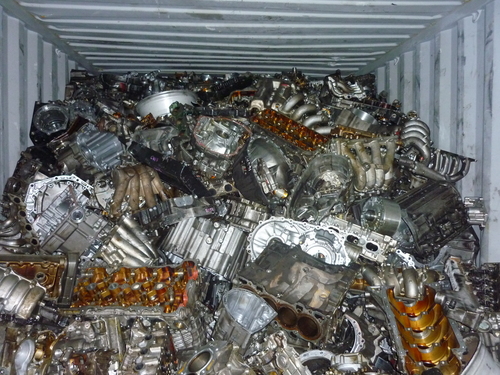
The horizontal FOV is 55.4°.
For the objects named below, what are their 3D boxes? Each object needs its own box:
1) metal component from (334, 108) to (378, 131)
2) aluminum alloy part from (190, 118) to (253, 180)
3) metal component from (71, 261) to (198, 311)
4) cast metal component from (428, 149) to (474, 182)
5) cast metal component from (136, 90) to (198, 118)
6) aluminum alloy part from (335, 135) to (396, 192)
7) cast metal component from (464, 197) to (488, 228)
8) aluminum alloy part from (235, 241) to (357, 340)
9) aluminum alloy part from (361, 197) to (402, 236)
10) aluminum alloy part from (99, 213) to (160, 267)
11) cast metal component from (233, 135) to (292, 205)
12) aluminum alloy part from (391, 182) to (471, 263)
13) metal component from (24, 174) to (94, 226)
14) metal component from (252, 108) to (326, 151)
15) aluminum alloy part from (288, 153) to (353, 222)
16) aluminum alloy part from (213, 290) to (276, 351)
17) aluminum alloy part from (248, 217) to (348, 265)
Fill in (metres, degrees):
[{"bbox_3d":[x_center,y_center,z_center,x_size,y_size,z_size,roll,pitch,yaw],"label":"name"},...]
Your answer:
[{"bbox_3d":[0.677,-0.432,3.030,0.270,0.130,0.180,5,18,-5],"label":"metal component"},{"bbox_3d":[-0.165,-0.212,2.660,0.320,0.300,0.250,-1,-28,3],"label":"aluminum alloy part"},{"bbox_3d":[-0.419,0.367,1.800,0.460,0.110,0.190,0,39,-4],"label":"metal component"},{"bbox_3d":[1.028,-0.117,2.420,0.240,0.150,0.120,11,-6,15],"label":"cast metal component"},{"bbox_3d":[-0.558,-0.581,3.300,0.400,0.150,0.380,-12,30,1],"label":"cast metal component"},{"bbox_3d":[0.635,-0.132,2.620,0.340,0.310,0.140,2,-25,-2],"label":"aluminum alloy part"},{"bbox_3d":[1.083,0.120,2.290,0.125,0.150,0.130,4,3,17],"label":"cast metal component"},{"bbox_3d":[0.171,0.381,1.799,0.359,0.149,0.269,18,34,22],"label":"aluminum alloy part"},{"bbox_3d":[0.610,0.132,2.220,0.110,0.165,0.165,16,-5,-17],"label":"aluminum alloy part"},{"bbox_3d":[-0.514,0.226,2.050,0.200,0.200,0.110,-40,-21,-23],"label":"aluminum alloy part"},{"bbox_3d":[0.077,-0.108,2.620,0.160,0.360,0.320,-28,1,27],"label":"cast metal component"},{"bbox_3d":[0.810,0.148,2.140,0.310,0.250,0.240,-34,11,-36],"label":"aluminum alloy part"},{"bbox_3d":[-0.912,0.061,2.300,0.320,0.250,0.140,-1,-20,-16],"label":"metal component"},{"bbox_3d":[0.225,-0.320,2.720,0.450,0.120,0.190,27,33,19],"label":"metal component"},{"bbox_3d":[0.370,0.005,2.500,0.310,0.330,0.260,5,-6,7],"label":"aluminum alloy part"},{"bbox_3d":[-0.018,0.430,1.540,0.170,0.160,0.140,16,35,-13],"label":"aluminum alloy part"},{"bbox_3d":[0.203,0.252,2.000,0.410,0.280,0.130,11,-21,5],"label":"aluminum alloy part"}]

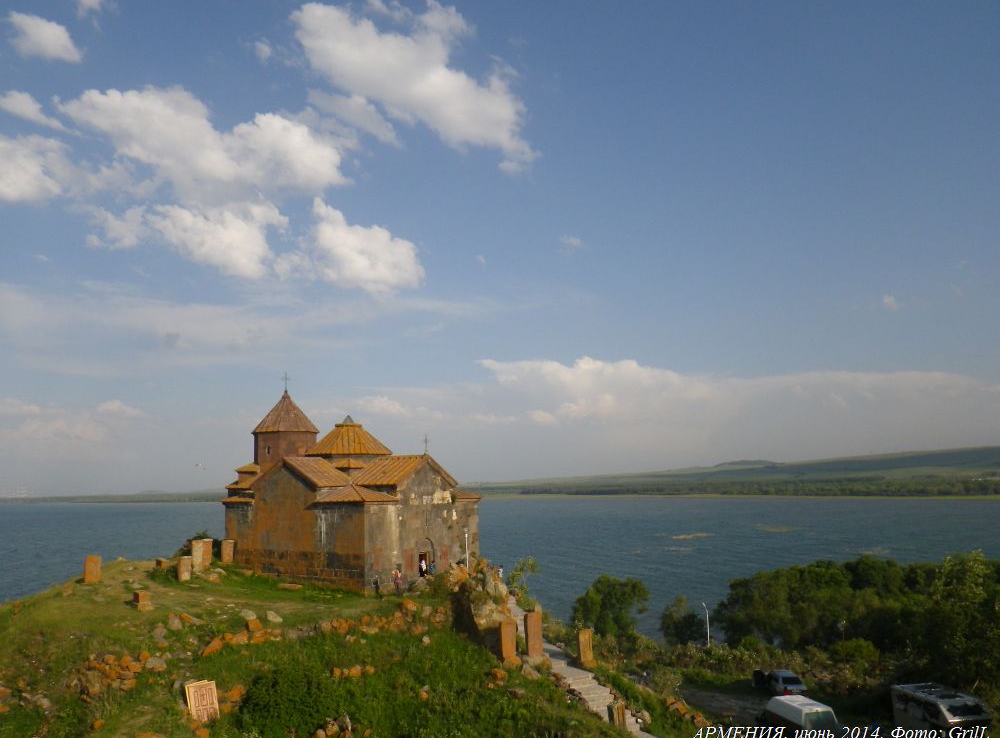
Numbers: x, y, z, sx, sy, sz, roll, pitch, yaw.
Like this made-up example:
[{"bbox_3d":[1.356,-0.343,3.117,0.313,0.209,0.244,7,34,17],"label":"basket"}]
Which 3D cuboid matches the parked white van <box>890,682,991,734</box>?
[{"bbox_3d":[20.029,15.995,35.404,2.250,3.000,5.700,1,-9,-12],"label":"parked white van"}]

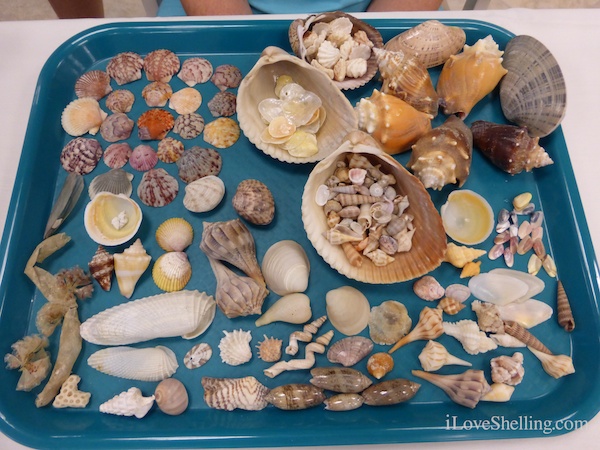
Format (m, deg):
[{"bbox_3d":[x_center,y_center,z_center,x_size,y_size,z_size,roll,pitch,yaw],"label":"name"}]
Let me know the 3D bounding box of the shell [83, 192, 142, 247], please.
[{"bbox_3d":[-0.148,-0.003,0.349,0.046,0.019,0.044,5,71,1],"label":"shell"}]

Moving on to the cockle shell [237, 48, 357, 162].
[{"bbox_3d":[-0.004,-0.093,0.368,0.090,0.043,0.108,-23,72,-8],"label":"cockle shell"}]

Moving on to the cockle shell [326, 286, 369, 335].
[{"bbox_3d":[0.038,0.066,0.338,0.032,0.009,0.039,-33,74,-11],"label":"cockle shell"}]

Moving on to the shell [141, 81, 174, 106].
[{"bbox_3d":[-0.132,-0.122,0.397,0.027,0.009,0.029,-7,71,-3],"label":"shell"}]

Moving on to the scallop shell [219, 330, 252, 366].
[{"bbox_3d":[-0.048,0.089,0.320,0.028,0.010,0.027,38,74,12],"label":"scallop shell"}]

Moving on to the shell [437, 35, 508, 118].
[{"bbox_3d":[0.155,-0.133,0.385,0.054,0.047,0.082,21,72,6],"label":"shell"}]

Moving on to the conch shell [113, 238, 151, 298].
[{"bbox_3d":[-0.134,0.034,0.343,0.030,0.020,0.049,1,70,0],"label":"conch shell"}]

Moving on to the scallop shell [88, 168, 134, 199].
[{"bbox_3d":[-0.162,-0.034,0.373,0.038,0.009,0.038,2,70,1],"label":"scallop shell"}]

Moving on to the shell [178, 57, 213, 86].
[{"bbox_3d":[-0.098,-0.146,0.404,0.032,0.009,0.032,24,72,8],"label":"shell"}]

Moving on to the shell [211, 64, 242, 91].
[{"bbox_3d":[-0.069,-0.139,0.403,0.028,0.008,0.029,13,71,4],"label":"shell"}]

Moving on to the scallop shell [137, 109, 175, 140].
[{"bbox_3d":[-0.130,-0.091,0.384,0.033,0.009,0.033,0,70,-1],"label":"scallop shell"}]

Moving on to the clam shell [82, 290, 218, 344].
[{"bbox_3d":[-0.114,0.072,0.323,0.104,0.019,0.036,-11,71,-5],"label":"clam shell"}]

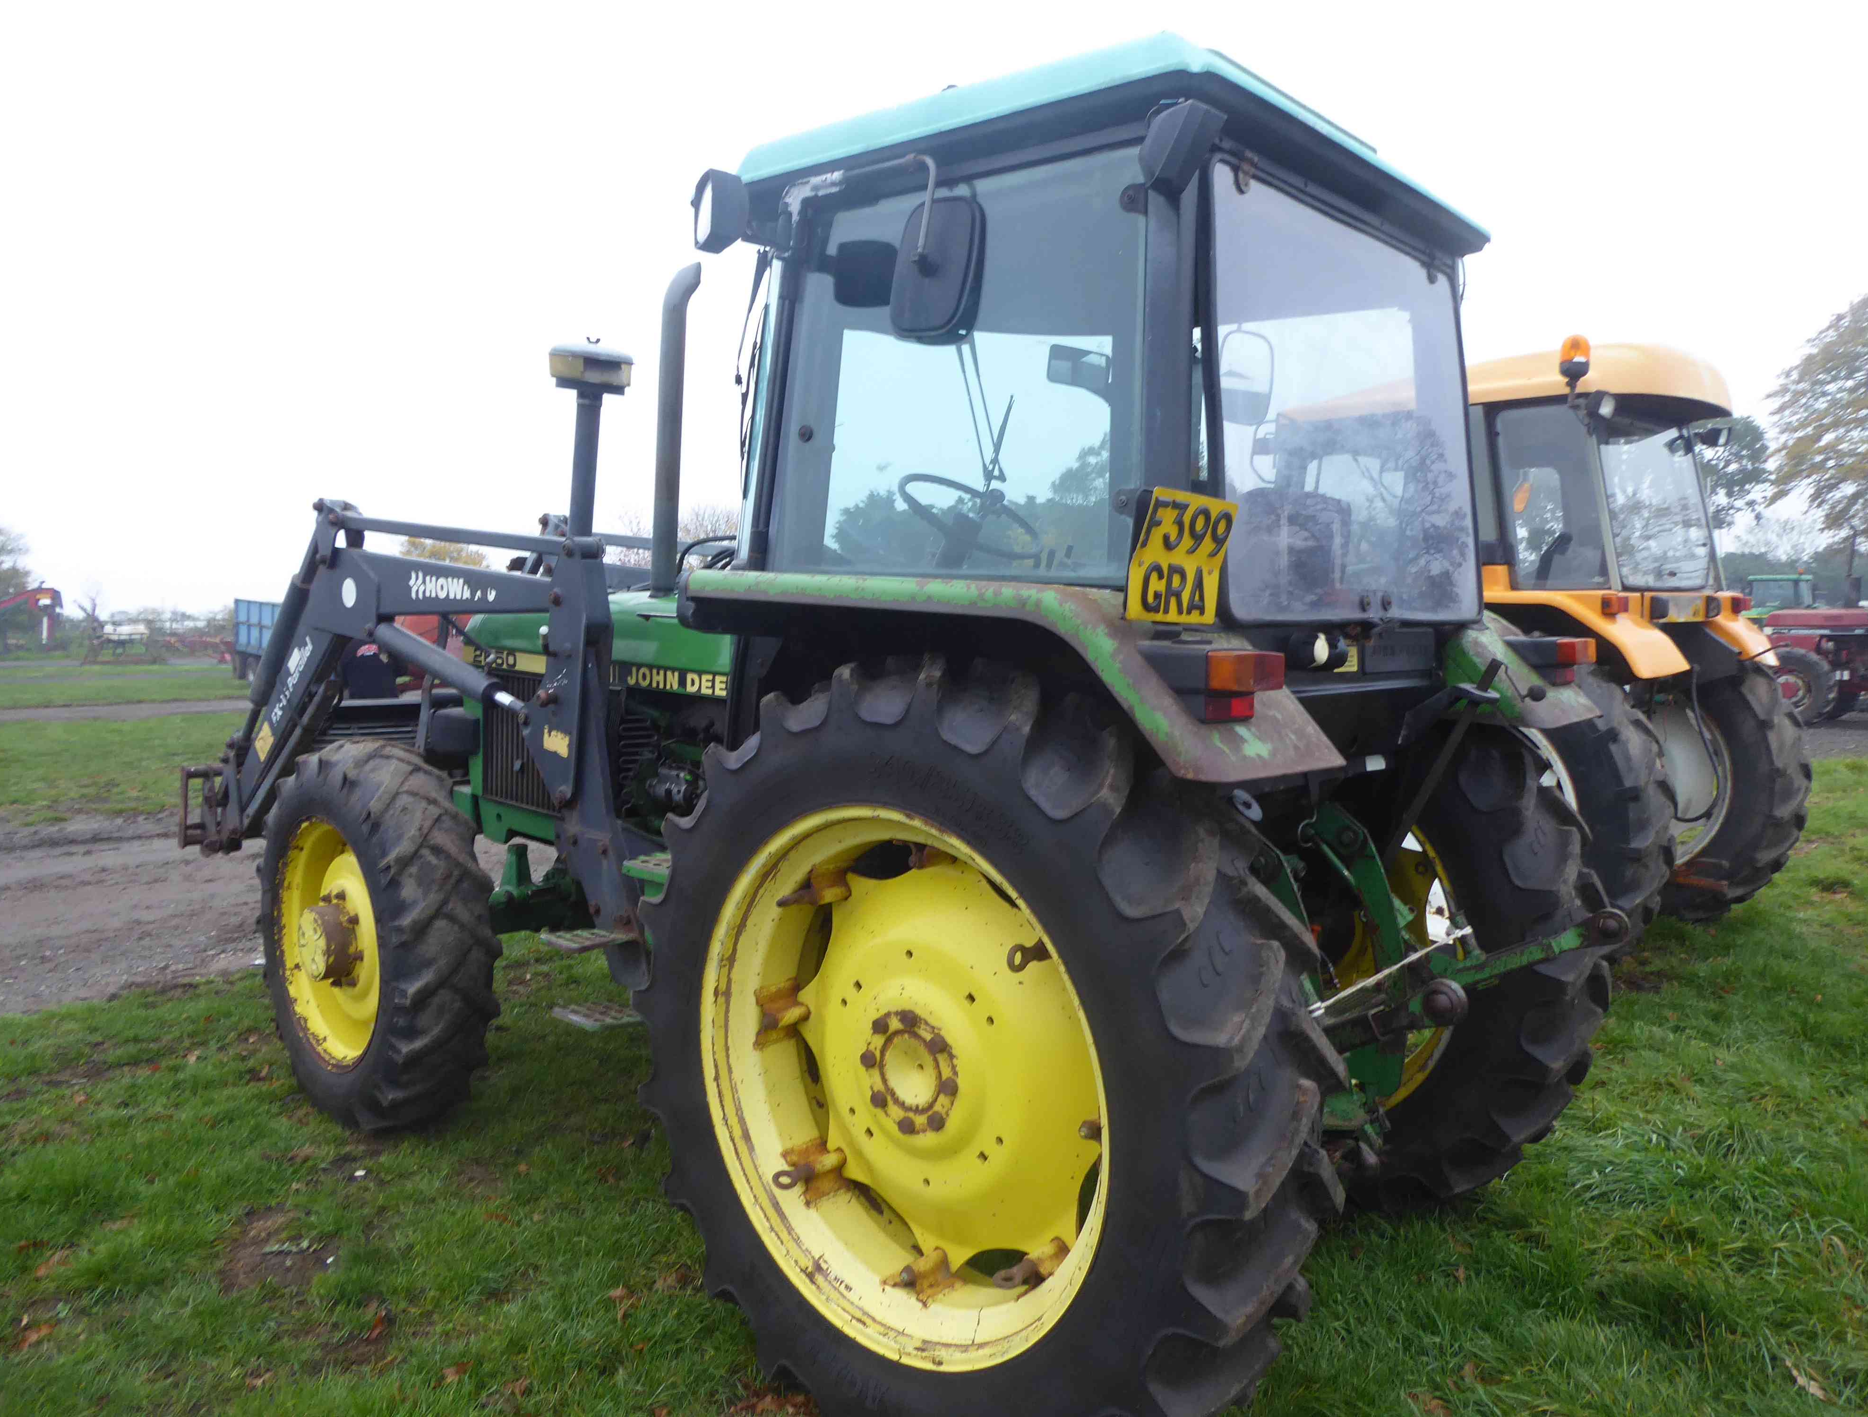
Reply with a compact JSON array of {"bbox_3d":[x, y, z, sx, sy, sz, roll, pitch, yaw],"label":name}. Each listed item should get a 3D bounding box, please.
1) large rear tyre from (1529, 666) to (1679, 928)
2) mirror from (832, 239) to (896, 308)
[{"bbox_3d":[2.350,0.420,5.970,0.420,1.560,1.560,-3,5,-41],"label":"large rear tyre"},{"bbox_3d":[-0.151,-0.975,3.060,0.050,0.150,0.180,7,7,41],"label":"mirror"}]

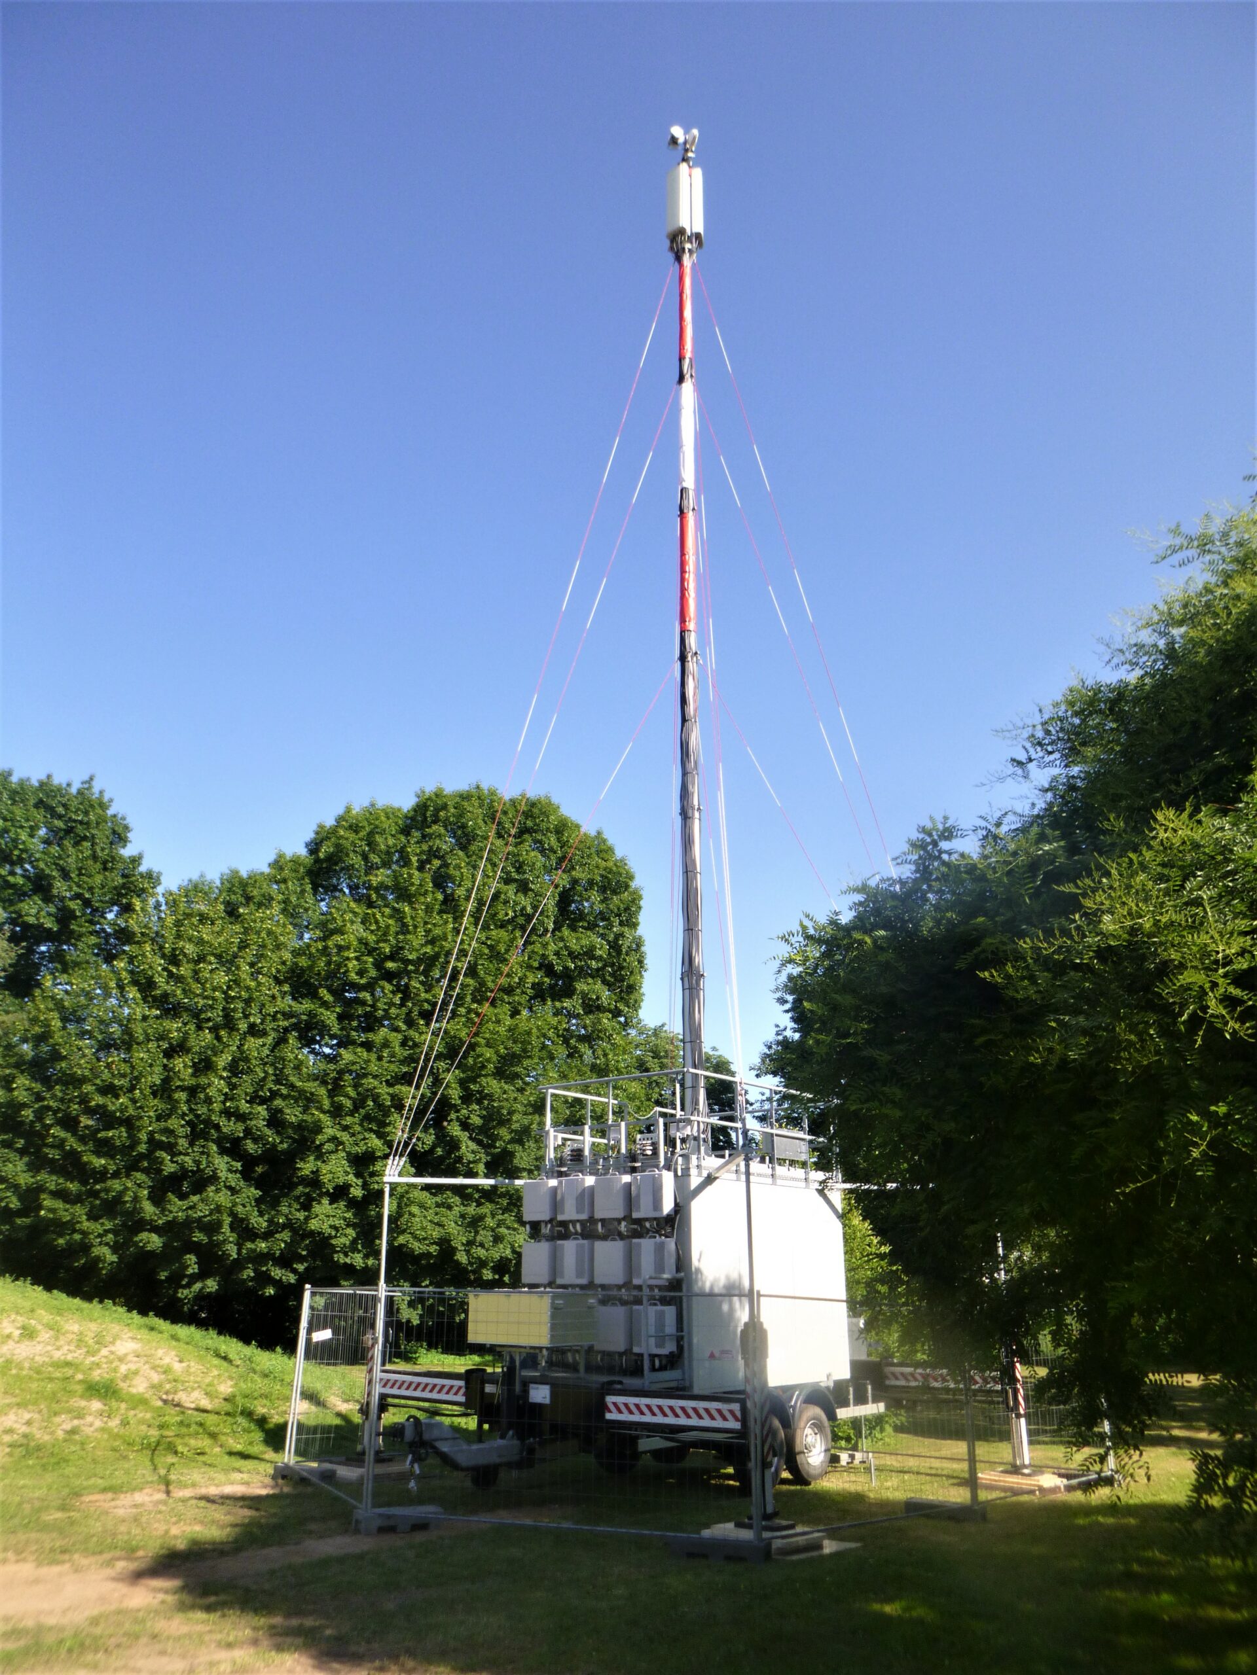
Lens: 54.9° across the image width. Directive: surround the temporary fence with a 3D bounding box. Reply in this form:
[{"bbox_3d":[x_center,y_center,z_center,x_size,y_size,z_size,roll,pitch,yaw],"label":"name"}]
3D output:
[{"bbox_3d":[0.496,6.302,13.975,7.200,2.150,8.700,-16,-26,38],"label":"temporary fence"}]

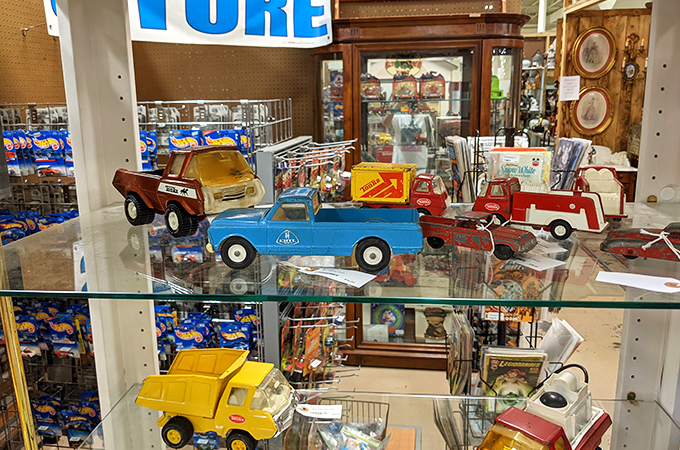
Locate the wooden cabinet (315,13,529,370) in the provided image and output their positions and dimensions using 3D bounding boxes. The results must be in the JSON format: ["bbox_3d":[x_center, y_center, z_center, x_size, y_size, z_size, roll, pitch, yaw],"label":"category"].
[{"bbox_3d":[0.482,-0.148,3.139,1.160,2.000,0.420,1,12,9],"label":"wooden cabinet"}]

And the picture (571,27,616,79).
[{"bbox_3d":[2.748,-1.870,5.750,0.495,0.575,0.040,1,12,9],"label":"picture"}]

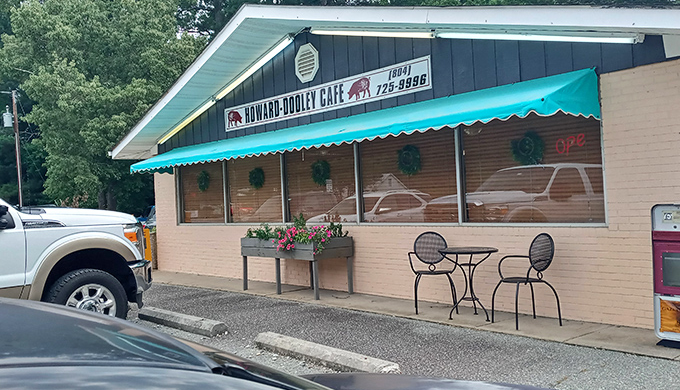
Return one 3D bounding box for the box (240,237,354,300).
[{"bbox_3d":[-0.673,1.028,8.074,1.724,0.793,0.621,-3,-1,44],"label":"box"}]

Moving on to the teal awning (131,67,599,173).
[{"bbox_3d":[-0.737,-0.802,7.904,8.235,0.552,0.906,-3,-1,44],"label":"teal awning"}]

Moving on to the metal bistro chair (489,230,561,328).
[{"bbox_3d":[1.843,0.839,5.476,0.522,0.901,0.552,-2,-1,-16],"label":"metal bistro chair"}]

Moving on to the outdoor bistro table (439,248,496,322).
[{"bbox_3d":[1.397,0.951,5.874,0.635,0.724,0.635,-3,-1,44],"label":"outdoor bistro table"}]

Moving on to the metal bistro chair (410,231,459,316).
[{"bbox_3d":[1.085,0.879,6.321,0.552,0.906,0.502,-2,-1,7],"label":"metal bistro chair"}]

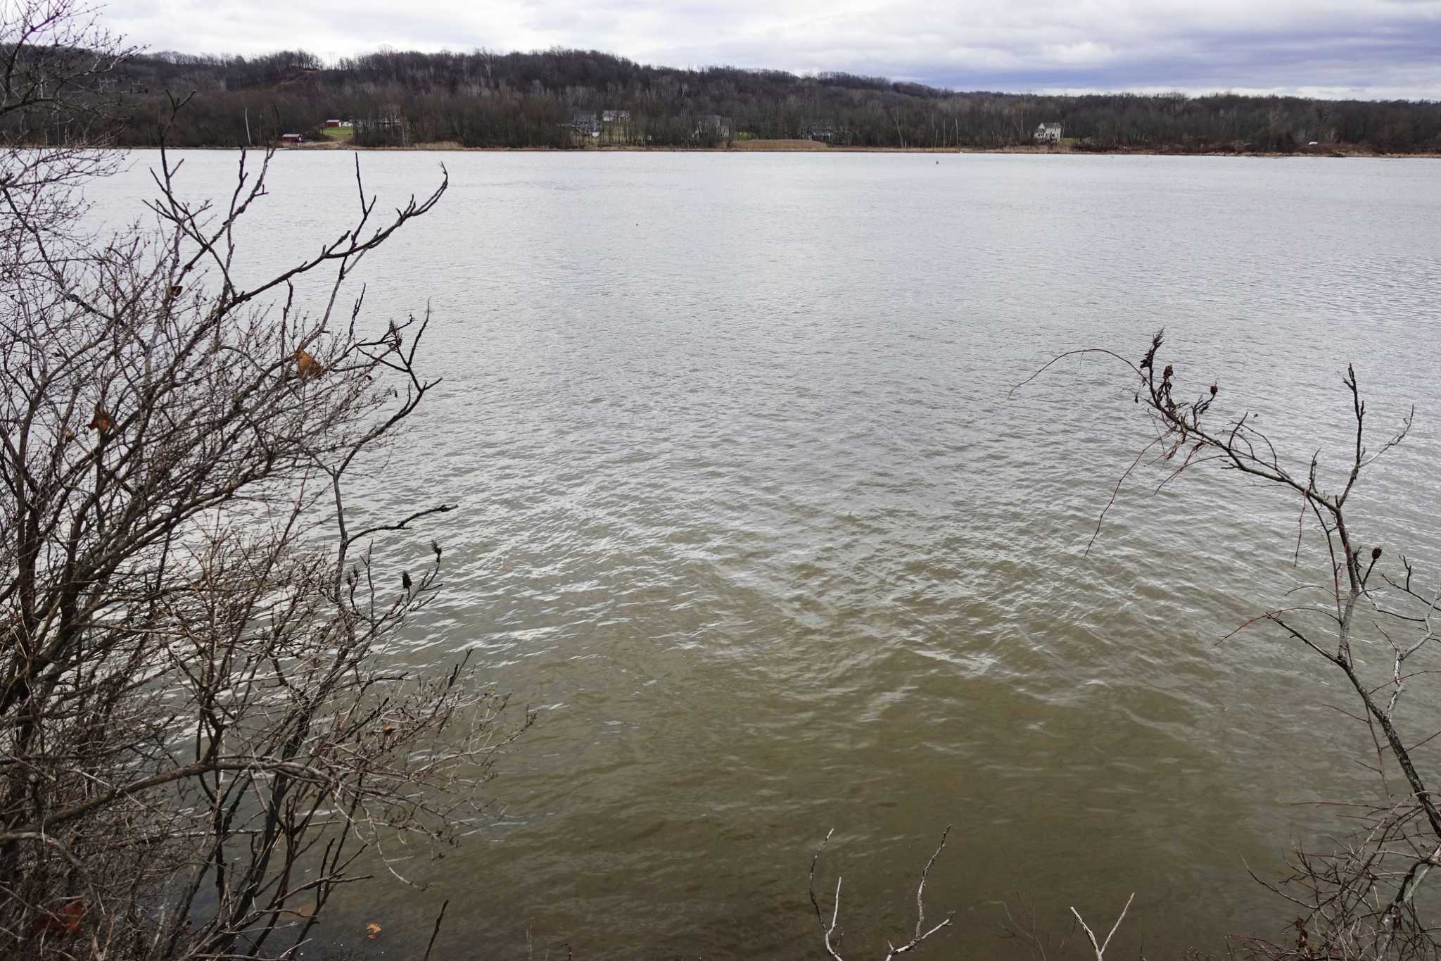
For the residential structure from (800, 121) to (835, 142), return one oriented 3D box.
[{"bbox_3d":[43.060,-154.450,425.810,13.700,8.760,10.000,0,19,0],"label":"residential structure"}]

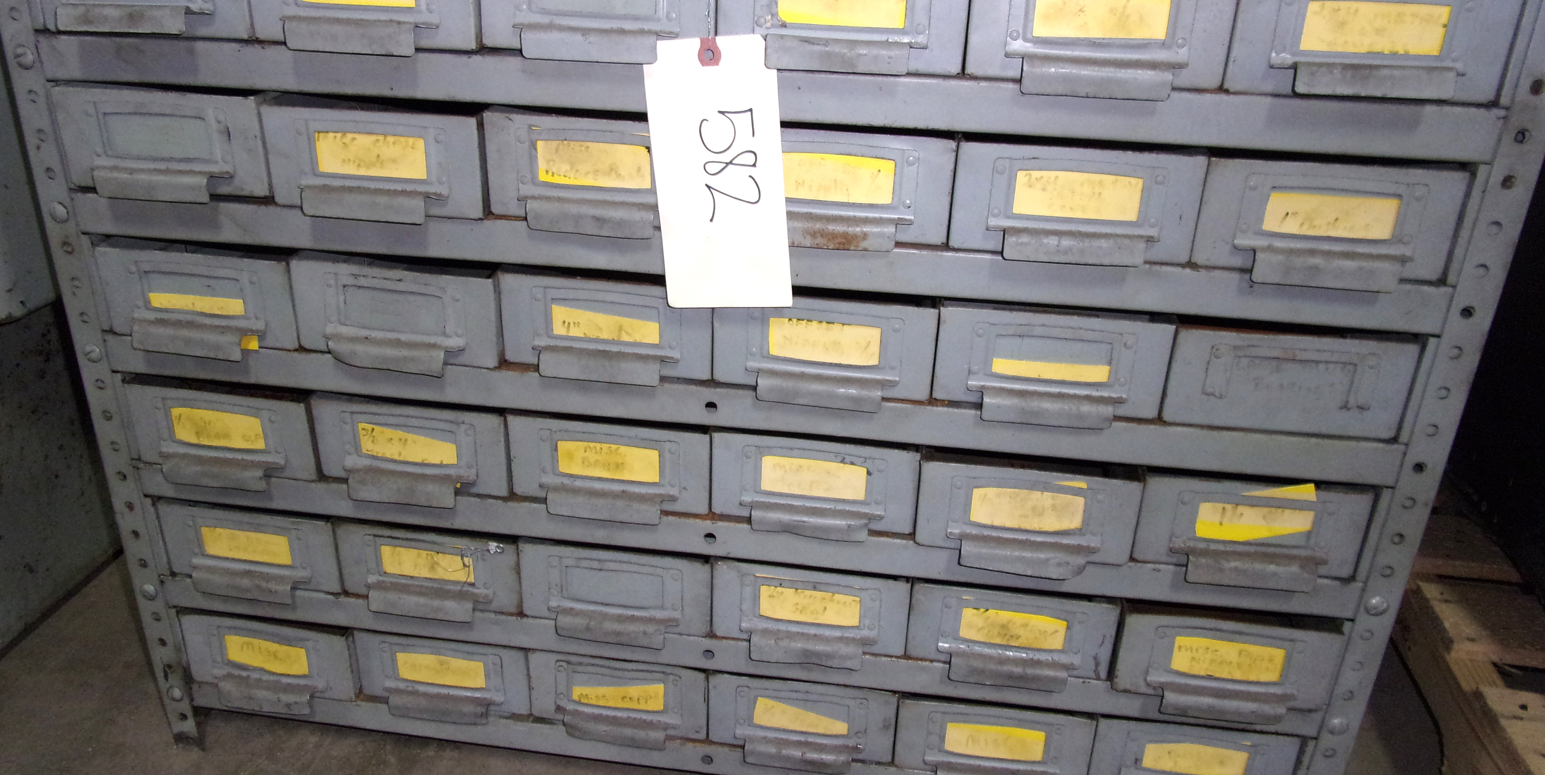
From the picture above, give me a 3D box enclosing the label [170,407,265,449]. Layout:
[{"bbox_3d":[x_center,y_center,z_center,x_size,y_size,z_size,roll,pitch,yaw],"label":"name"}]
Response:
[{"bbox_3d":[-0.399,0.030,0.771,0.069,0.026,0.004,5,24,6],"label":"label"}]

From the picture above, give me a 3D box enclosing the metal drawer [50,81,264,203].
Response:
[{"bbox_3d":[-0.380,-0.209,0.816,0.142,0.067,0.279,5,24,6],"label":"metal drawer"}]

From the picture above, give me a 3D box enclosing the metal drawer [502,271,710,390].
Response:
[{"bbox_3d":[-0.093,-0.087,0.816,0.142,0.067,0.279,5,24,6],"label":"metal drawer"}]

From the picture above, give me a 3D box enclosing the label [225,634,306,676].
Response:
[{"bbox_3d":[-0.401,0.213,0.850,0.069,0.030,0.004,5,24,6],"label":"label"}]

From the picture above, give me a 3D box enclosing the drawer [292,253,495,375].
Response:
[{"bbox_3d":[-0.234,-0.110,0.857,0.143,0.067,0.338,5,24,6],"label":"drawer"}]

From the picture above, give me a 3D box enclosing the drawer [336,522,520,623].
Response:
[{"bbox_3d":[-0.239,0.086,0.914,0.140,0.070,0.290,5,24,6],"label":"drawer"}]

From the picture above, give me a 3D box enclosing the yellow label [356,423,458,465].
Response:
[{"bbox_3d":[-0.259,0.041,0.762,0.073,0.026,0.002,5,24,6],"label":"yellow label"}]

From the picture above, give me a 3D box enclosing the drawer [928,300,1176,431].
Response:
[{"bbox_3d":[0.192,-0.068,0.793,0.142,0.066,0.309,5,24,6],"label":"drawer"}]

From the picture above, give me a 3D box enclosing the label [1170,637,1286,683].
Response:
[{"bbox_3d":[0.308,0.184,0.724,0.073,0.028,0.004,5,24,6],"label":"label"}]

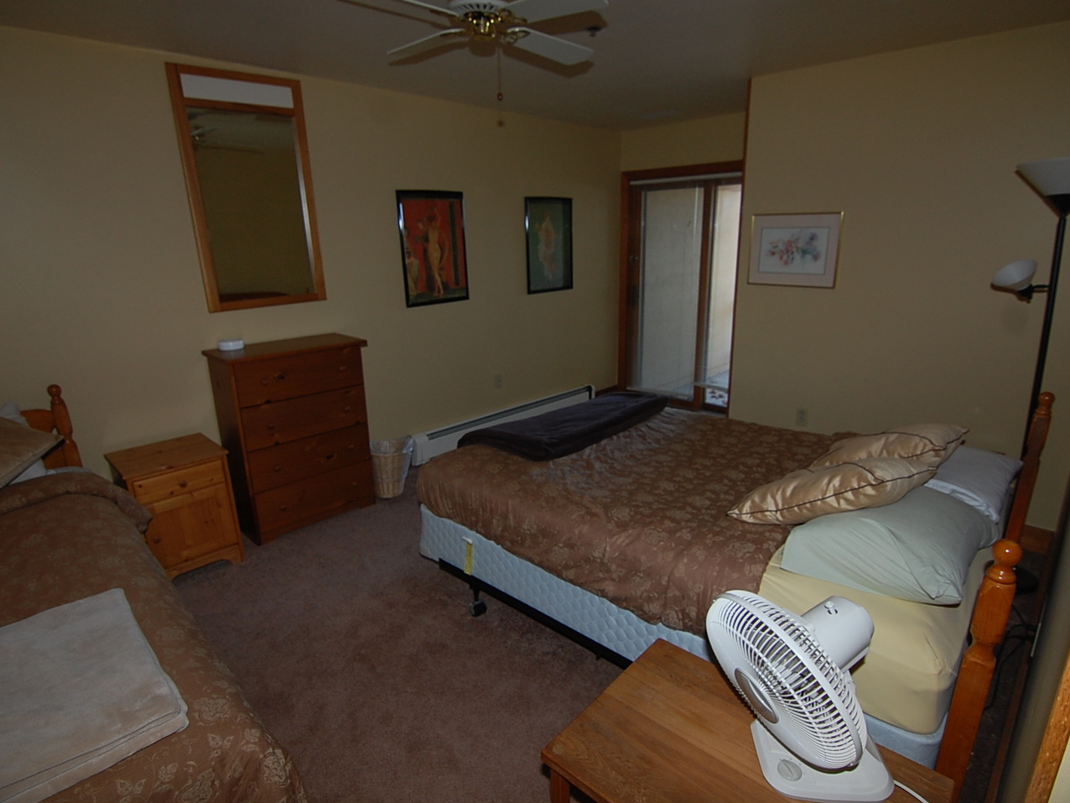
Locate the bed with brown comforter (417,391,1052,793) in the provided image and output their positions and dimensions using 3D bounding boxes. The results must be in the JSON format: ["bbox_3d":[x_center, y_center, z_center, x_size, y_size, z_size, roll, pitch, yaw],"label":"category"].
[{"bbox_3d":[0.706,0.418,2.241,2.020,0.950,1.370,12,22,38],"label":"bed with brown comforter"}]

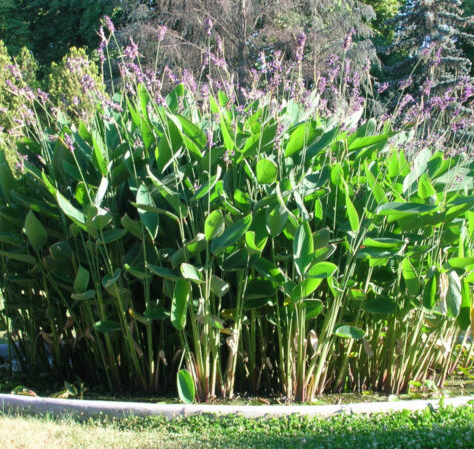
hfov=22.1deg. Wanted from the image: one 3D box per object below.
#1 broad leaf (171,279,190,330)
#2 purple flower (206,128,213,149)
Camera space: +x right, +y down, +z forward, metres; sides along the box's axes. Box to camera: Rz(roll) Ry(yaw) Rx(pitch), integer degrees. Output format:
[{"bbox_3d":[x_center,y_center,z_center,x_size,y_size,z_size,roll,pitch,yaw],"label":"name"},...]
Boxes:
[{"bbox_3d":[-0.420,0.601,9.100,0.130,0.400,0.060,5,-3,9],"label":"broad leaf"},{"bbox_3d":[-0.218,-0.681,9.600,0.065,0.160,0.065,0,0,0],"label":"purple flower"}]

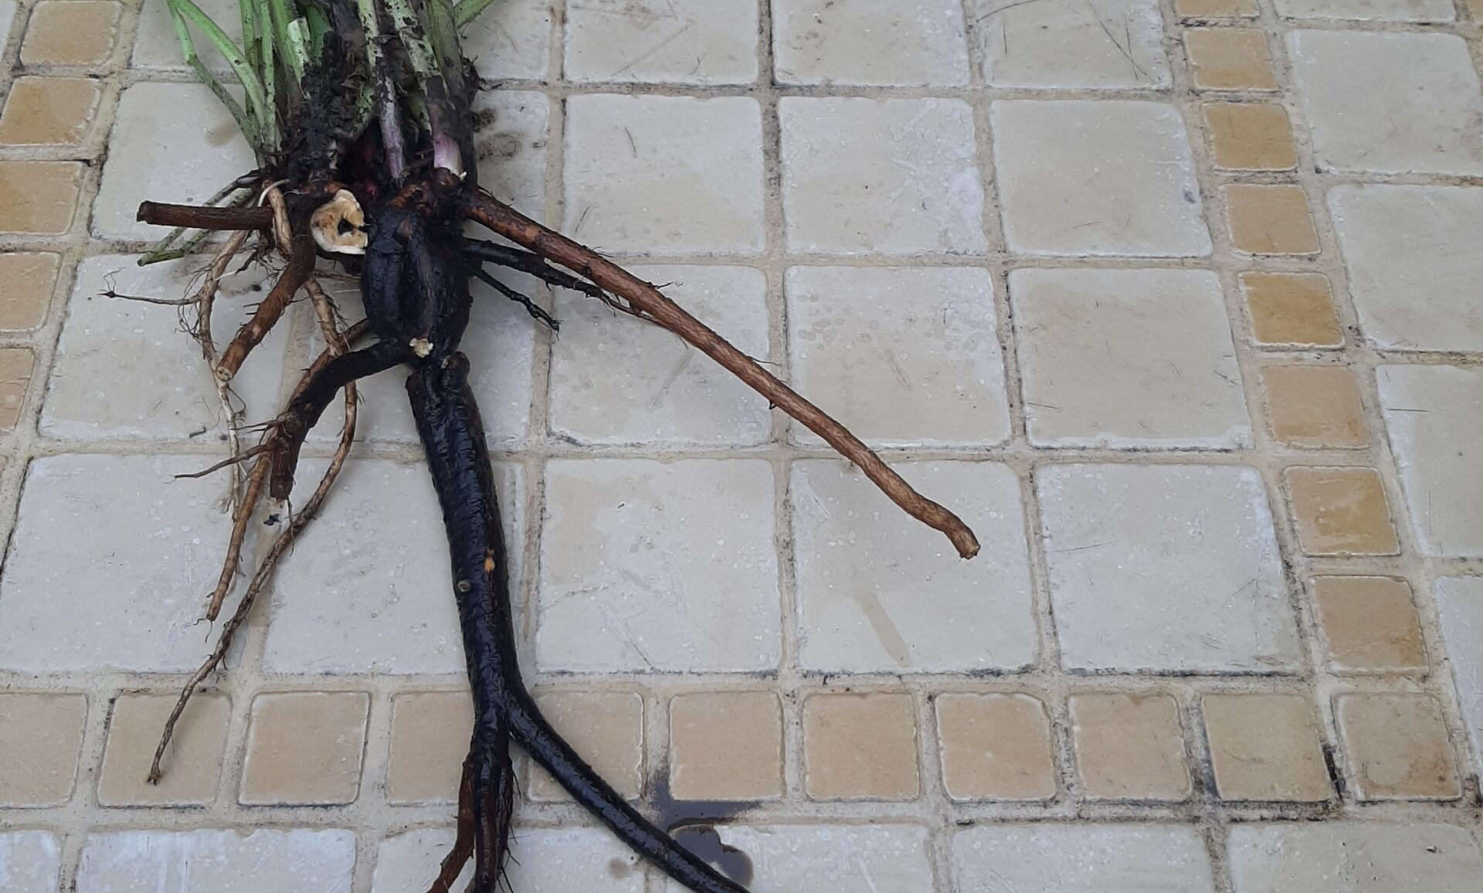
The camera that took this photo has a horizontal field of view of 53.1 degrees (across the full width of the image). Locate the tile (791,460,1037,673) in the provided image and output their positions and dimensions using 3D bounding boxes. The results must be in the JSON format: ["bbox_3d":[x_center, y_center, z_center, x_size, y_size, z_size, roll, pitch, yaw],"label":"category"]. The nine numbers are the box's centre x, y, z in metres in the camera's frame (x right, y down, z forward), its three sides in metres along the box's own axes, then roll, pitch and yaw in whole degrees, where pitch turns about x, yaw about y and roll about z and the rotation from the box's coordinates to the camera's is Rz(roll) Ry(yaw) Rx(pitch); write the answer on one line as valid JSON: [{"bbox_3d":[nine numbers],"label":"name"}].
[{"bbox_3d":[0.072,0.052,0.638,0.100,0.010,0.100,1,61,-3],"label":"tile"}]

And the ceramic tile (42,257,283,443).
[{"bbox_3d":[-0.260,-0.044,0.684,0.102,0.010,0.100,0,61,-3],"label":"ceramic tile"}]

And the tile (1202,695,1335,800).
[{"bbox_3d":[0.216,0.126,0.614,0.046,0.010,0.045,1,61,-3],"label":"tile"}]

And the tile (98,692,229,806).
[{"bbox_3d":[-0.225,0.121,0.582,0.046,0.010,0.046,1,61,-3],"label":"tile"}]

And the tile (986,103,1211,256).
[{"bbox_3d":[0.178,-0.133,0.747,0.100,0.010,0.100,1,61,-3],"label":"tile"}]

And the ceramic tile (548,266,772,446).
[{"bbox_3d":[-0.038,-0.041,0.694,0.101,0.010,0.099,0,61,-3],"label":"ceramic tile"}]

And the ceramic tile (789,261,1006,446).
[{"bbox_3d":[0.071,-0.041,0.691,0.100,0.009,0.100,0,61,-3],"label":"ceramic tile"}]

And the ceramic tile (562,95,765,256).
[{"bbox_3d":[-0.038,-0.134,0.745,0.099,0.010,0.100,0,61,-2],"label":"ceramic tile"}]

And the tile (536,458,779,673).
[{"bbox_3d":[-0.035,0.052,0.642,0.101,0.010,0.099,0,61,-2],"label":"tile"}]

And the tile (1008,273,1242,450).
[{"bbox_3d":[0.182,-0.041,0.705,0.102,0.010,0.099,1,61,-3],"label":"tile"}]

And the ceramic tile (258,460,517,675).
[{"bbox_3d":[-0.145,0.051,0.625,0.100,0.010,0.100,1,61,-3],"label":"ceramic tile"}]

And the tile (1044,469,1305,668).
[{"bbox_3d":[0.185,0.054,0.653,0.101,0.010,0.098,1,61,-2],"label":"tile"}]

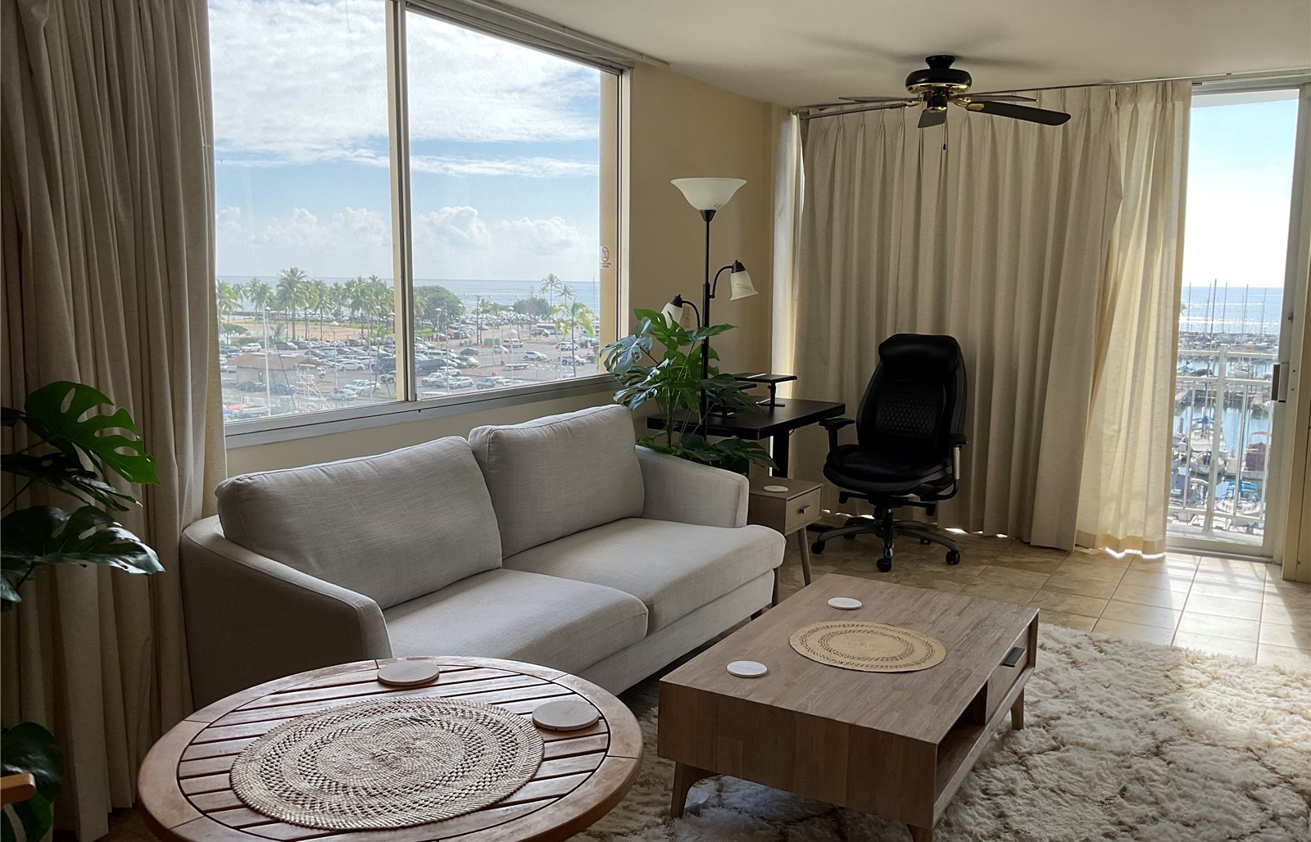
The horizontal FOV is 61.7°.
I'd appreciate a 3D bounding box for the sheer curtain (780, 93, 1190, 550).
[{"bbox_3d":[1.743,-0.575,6.170,2.166,2.410,0.157,5,8,29],"label":"sheer curtain"}]

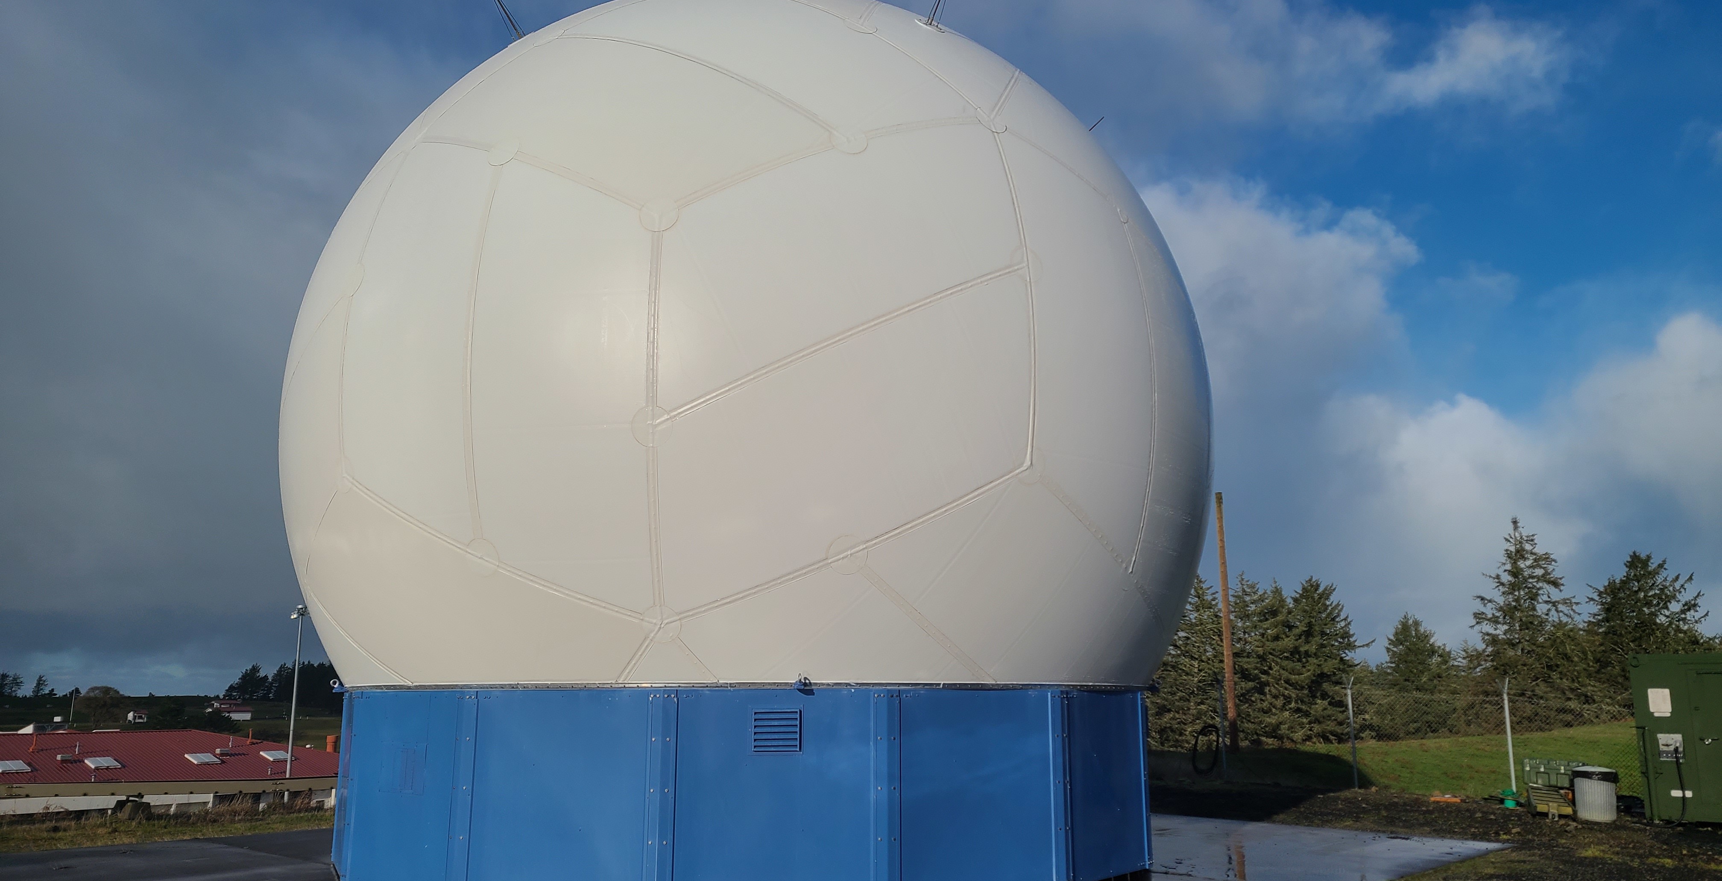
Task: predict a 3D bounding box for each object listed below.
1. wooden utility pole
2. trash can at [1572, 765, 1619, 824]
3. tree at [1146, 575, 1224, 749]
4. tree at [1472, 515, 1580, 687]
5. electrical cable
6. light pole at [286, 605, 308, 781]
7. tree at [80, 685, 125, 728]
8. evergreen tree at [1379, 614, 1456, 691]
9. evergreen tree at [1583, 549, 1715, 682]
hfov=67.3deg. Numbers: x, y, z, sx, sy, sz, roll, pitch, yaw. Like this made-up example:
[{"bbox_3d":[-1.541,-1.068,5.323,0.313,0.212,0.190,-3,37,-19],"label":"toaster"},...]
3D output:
[{"bbox_3d":[9.970,4.868,35.225,0.249,7.069,0.249,-3,-12,15],"label":"wooden utility pole"},{"bbox_3d":[9.282,4.461,16.345,0.561,0.674,0.561,-6,-13,28],"label":"trash can"},{"bbox_3d":[9.699,6.567,38.457,2.320,5.087,2.320,-3,-12,14],"label":"tree"},{"bbox_3d":[22.869,6.169,44.652,3.716,7.049,3.716,-6,-13,26],"label":"tree"},{"bbox_3d":[6.738,6.052,25.306,0.553,0.999,0.130,-7,-13,32],"label":"electrical cable"},{"bbox_3d":[-30.855,14.170,70.592,1.248,10.293,1.000,5,-12,-23],"label":"light pole"},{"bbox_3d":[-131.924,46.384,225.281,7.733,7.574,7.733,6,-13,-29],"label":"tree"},{"bbox_3d":[19.481,8.064,45.296,2.686,3.897,2.686,-5,-12,22],"label":"evergreen tree"},{"bbox_3d":[26.564,6.578,43.552,4.258,5.604,4.258,-7,-13,30],"label":"evergreen tree"}]

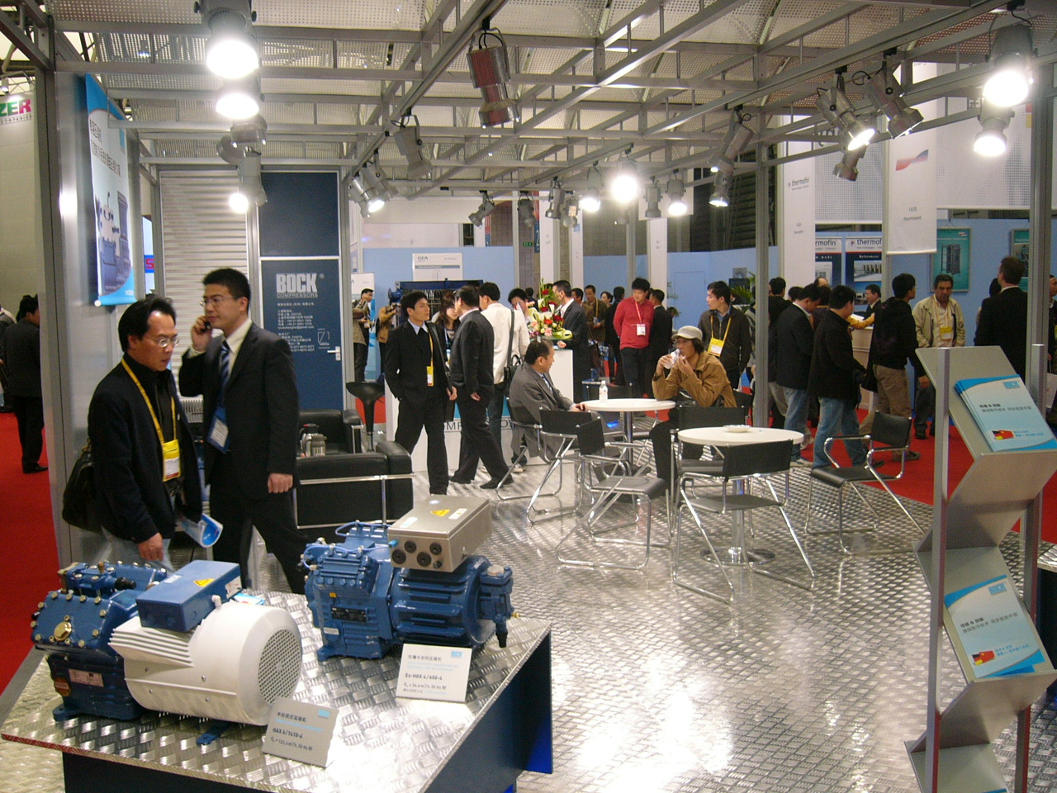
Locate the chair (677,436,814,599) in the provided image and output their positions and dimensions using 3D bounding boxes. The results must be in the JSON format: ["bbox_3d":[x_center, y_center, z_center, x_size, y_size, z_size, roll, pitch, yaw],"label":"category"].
[{"bbox_3d":[1.176,0.647,5.915,0.570,0.820,0.580,-4,6,-27],"label":"chair"}]

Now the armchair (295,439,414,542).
[{"bbox_3d":[-1.224,0.670,6.994,0.880,0.650,0.720,-2,6,-14],"label":"armchair"}]

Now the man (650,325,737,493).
[{"bbox_3d":[1.350,0.094,8.803,0.680,1.349,0.520,-6,8,-44],"label":"man"}]

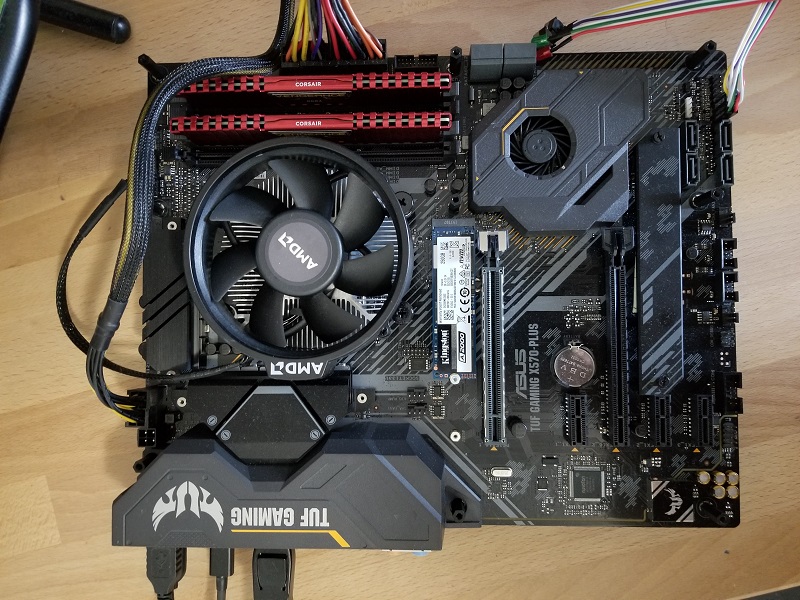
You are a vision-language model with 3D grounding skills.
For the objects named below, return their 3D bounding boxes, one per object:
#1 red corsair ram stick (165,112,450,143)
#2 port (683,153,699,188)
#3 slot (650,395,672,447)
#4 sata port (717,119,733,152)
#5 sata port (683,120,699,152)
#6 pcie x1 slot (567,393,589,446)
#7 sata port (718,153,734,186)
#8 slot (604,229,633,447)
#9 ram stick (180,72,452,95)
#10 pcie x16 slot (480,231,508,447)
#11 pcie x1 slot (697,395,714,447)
[{"bbox_3d":[-0.042,-0.083,0.300,0.136,0.034,0.007,0,87,2],"label":"red corsair ram stick"},{"bbox_3d":[0.147,-0.065,0.305,0.006,0.009,0.017,0,87,2],"label":"port"},{"bbox_3d":[0.129,0.059,0.299,0.008,0.011,0.025,0,87,2],"label":"slot"},{"bbox_3d":[0.164,-0.082,0.305,0.006,0.009,0.017,0,87,2],"label":"sata port"},{"bbox_3d":[0.147,-0.082,0.306,0.006,0.009,0.016,0,87,2],"label":"sata port"},{"bbox_3d":[0.088,0.059,0.301,0.008,0.011,0.025,0,87,2],"label":"pcie x1 slot"},{"bbox_3d":[0.164,-0.065,0.305,0.006,0.009,0.016,0,87,2],"label":"sata port"},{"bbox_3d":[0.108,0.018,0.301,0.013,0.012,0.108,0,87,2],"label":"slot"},{"bbox_3d":[-0.042,-0.102,0.301,0.136,0.034,0.007,0,87,2],"label":"ram stick"},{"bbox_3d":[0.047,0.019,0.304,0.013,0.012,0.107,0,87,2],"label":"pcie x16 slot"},{"bbox_3d":[0.149,0.059,0.298,0.008,0.011,0.025,0,87,2],"label":"pcie x1 slot"}]

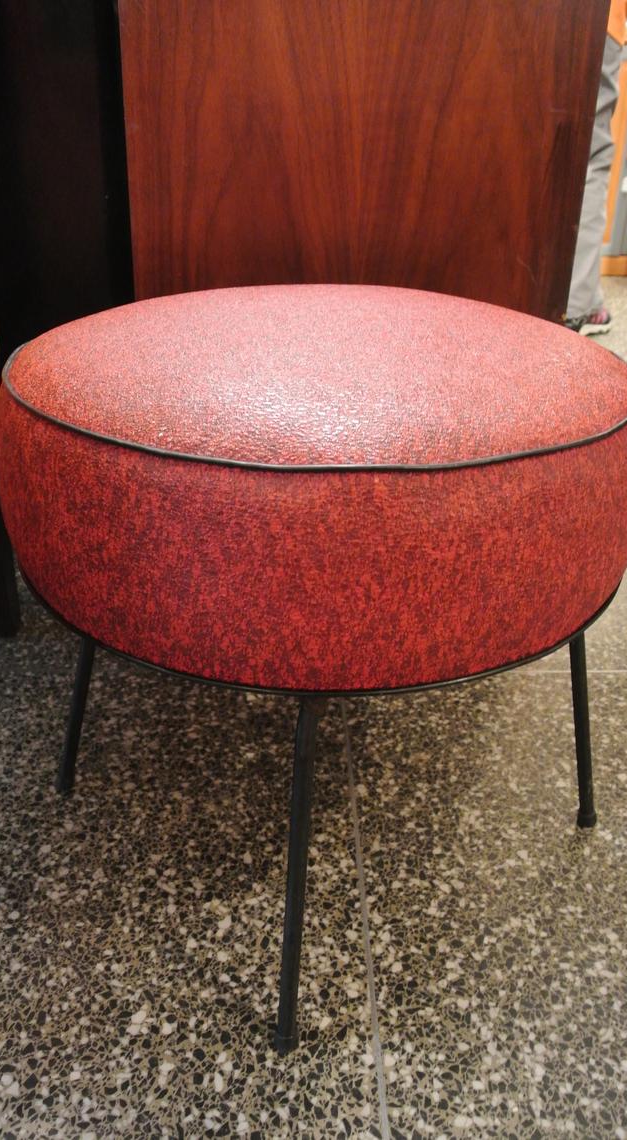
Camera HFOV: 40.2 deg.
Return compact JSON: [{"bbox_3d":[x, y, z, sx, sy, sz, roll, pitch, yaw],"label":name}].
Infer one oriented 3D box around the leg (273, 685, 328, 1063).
[{"bbox_3d":[-0.010,0.199,0.555,0.033,0.272,0.075,3,27,5],"label":"leg"}]

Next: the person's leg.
[{"bbox_3d":[0.846,-1.174,2.623,0.220,0.800,0.180,-8,28,-18],"label":"person's leg"}]

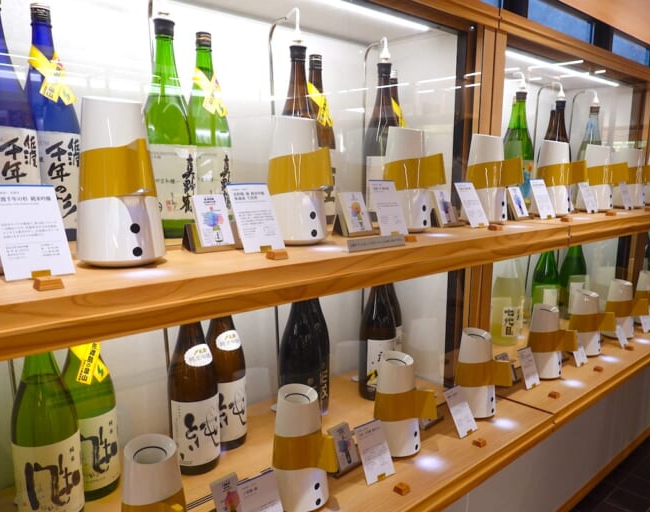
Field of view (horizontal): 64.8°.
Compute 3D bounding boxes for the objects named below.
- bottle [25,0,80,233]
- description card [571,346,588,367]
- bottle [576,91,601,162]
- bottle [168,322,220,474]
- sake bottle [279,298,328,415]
[{"bbox_3d":[-0.486,-0.230,0.904,0.105,0.402,0.105,-8,12,-40],"label":"bottle"},{"bbox_3d":[0.828,0.305,1.682,0.072,0.110,0.004,-8,-12,-40],"label":"description card"},{"bbox_3d":[1.157,-0.449,2.228,0.105,0.430,0.105,-8,12,-40],"label":"bottle"},{"bbox_3d":[-0.286,0.267,1.121,0.105,0.405,0.105,-8,12,-40],"label":"bottle"},{"bbox_3d":[-0.057,0.240,1.293,0.105,0.405,0.105,-8,12,-40],"label":"sake bottle"}]

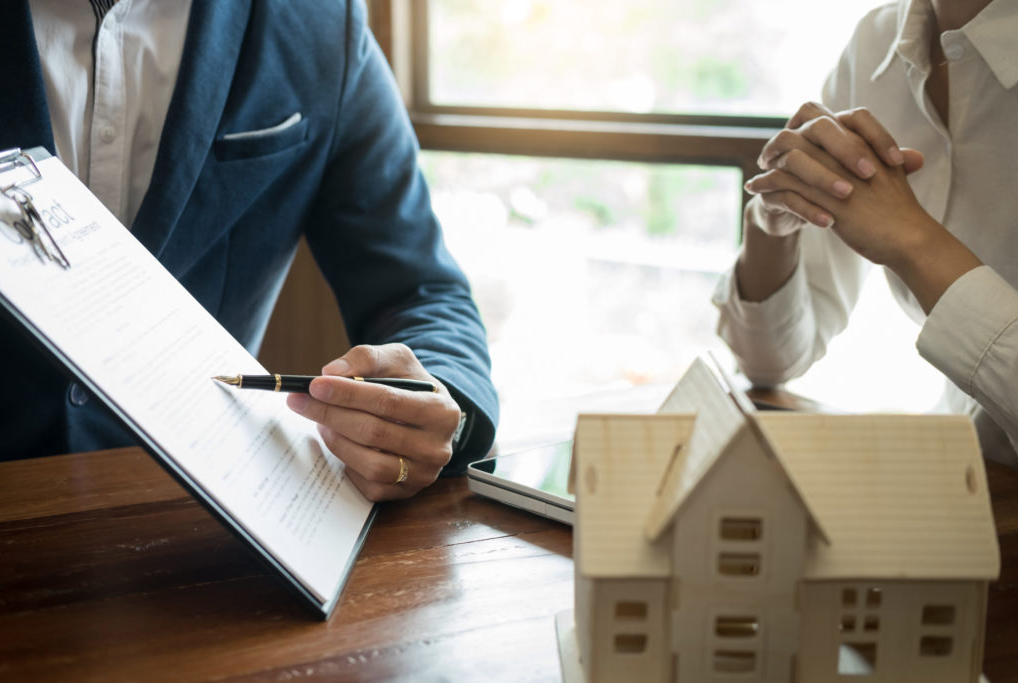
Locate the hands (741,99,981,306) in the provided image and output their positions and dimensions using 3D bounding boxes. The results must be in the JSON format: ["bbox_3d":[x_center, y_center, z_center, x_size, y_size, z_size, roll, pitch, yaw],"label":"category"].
[{"bbox_3d":[0.260,-0.099,1.110,0.145,0.140,0.110,-6,12,-28],"label":"hands"}]

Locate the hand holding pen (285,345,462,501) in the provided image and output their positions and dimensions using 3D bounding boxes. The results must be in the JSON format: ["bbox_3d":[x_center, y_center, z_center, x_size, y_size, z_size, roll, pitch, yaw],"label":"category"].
[{"bbox_3d":[-0.081,0.049,0.920,0.105,0.085,0.090,-2,11,-11],"label":"hand holding pen"}]

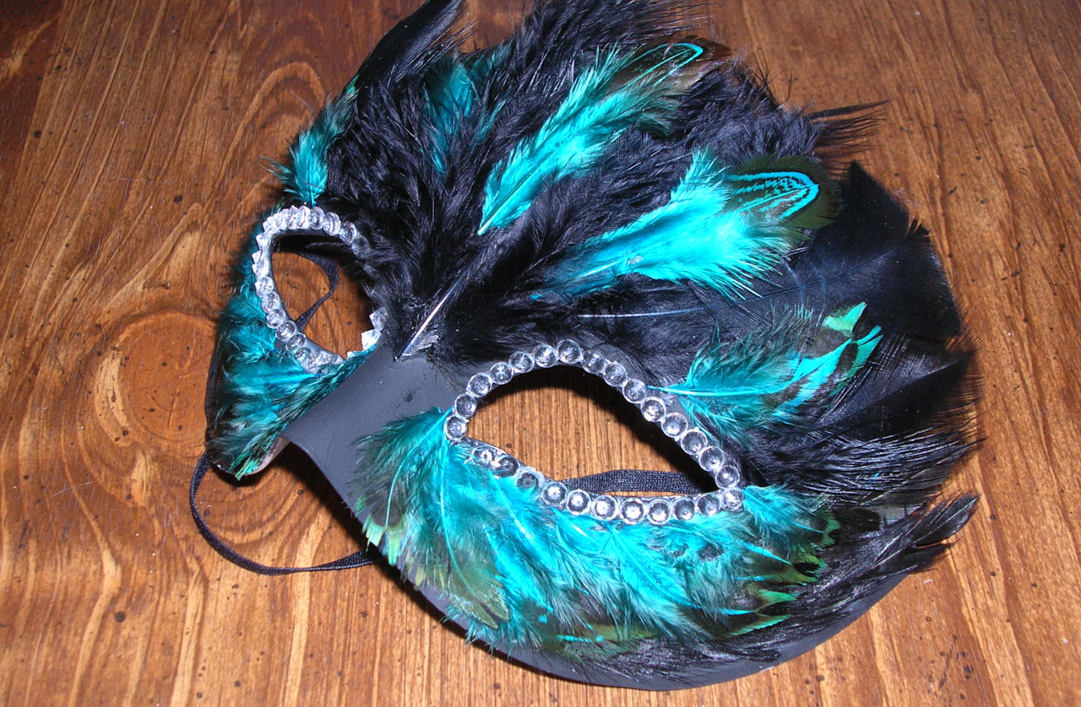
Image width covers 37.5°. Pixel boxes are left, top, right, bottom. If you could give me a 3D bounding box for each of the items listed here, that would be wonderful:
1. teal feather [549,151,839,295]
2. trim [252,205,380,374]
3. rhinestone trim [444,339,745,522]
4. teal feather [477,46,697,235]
[{"bbox_3d":[0.032,-0.027,0.334,0.078,0.012,0.034,-20,65,-29],"label":"teal feather"},{"bbox_3d":[-0.049,-0.017,0.343,0.011,0.031,0.060,17,10,-42],"label":"trim"},{"bbox_3d":[0.012,0.017,0.310,0.060,0.032,0.011,27,9,1],"label":"rhinestone trim"},{"bbox_3d":[0.010,-0.049,0.345,0.027,0.012,0.082,28,50,23],"label":"teal feather"}]

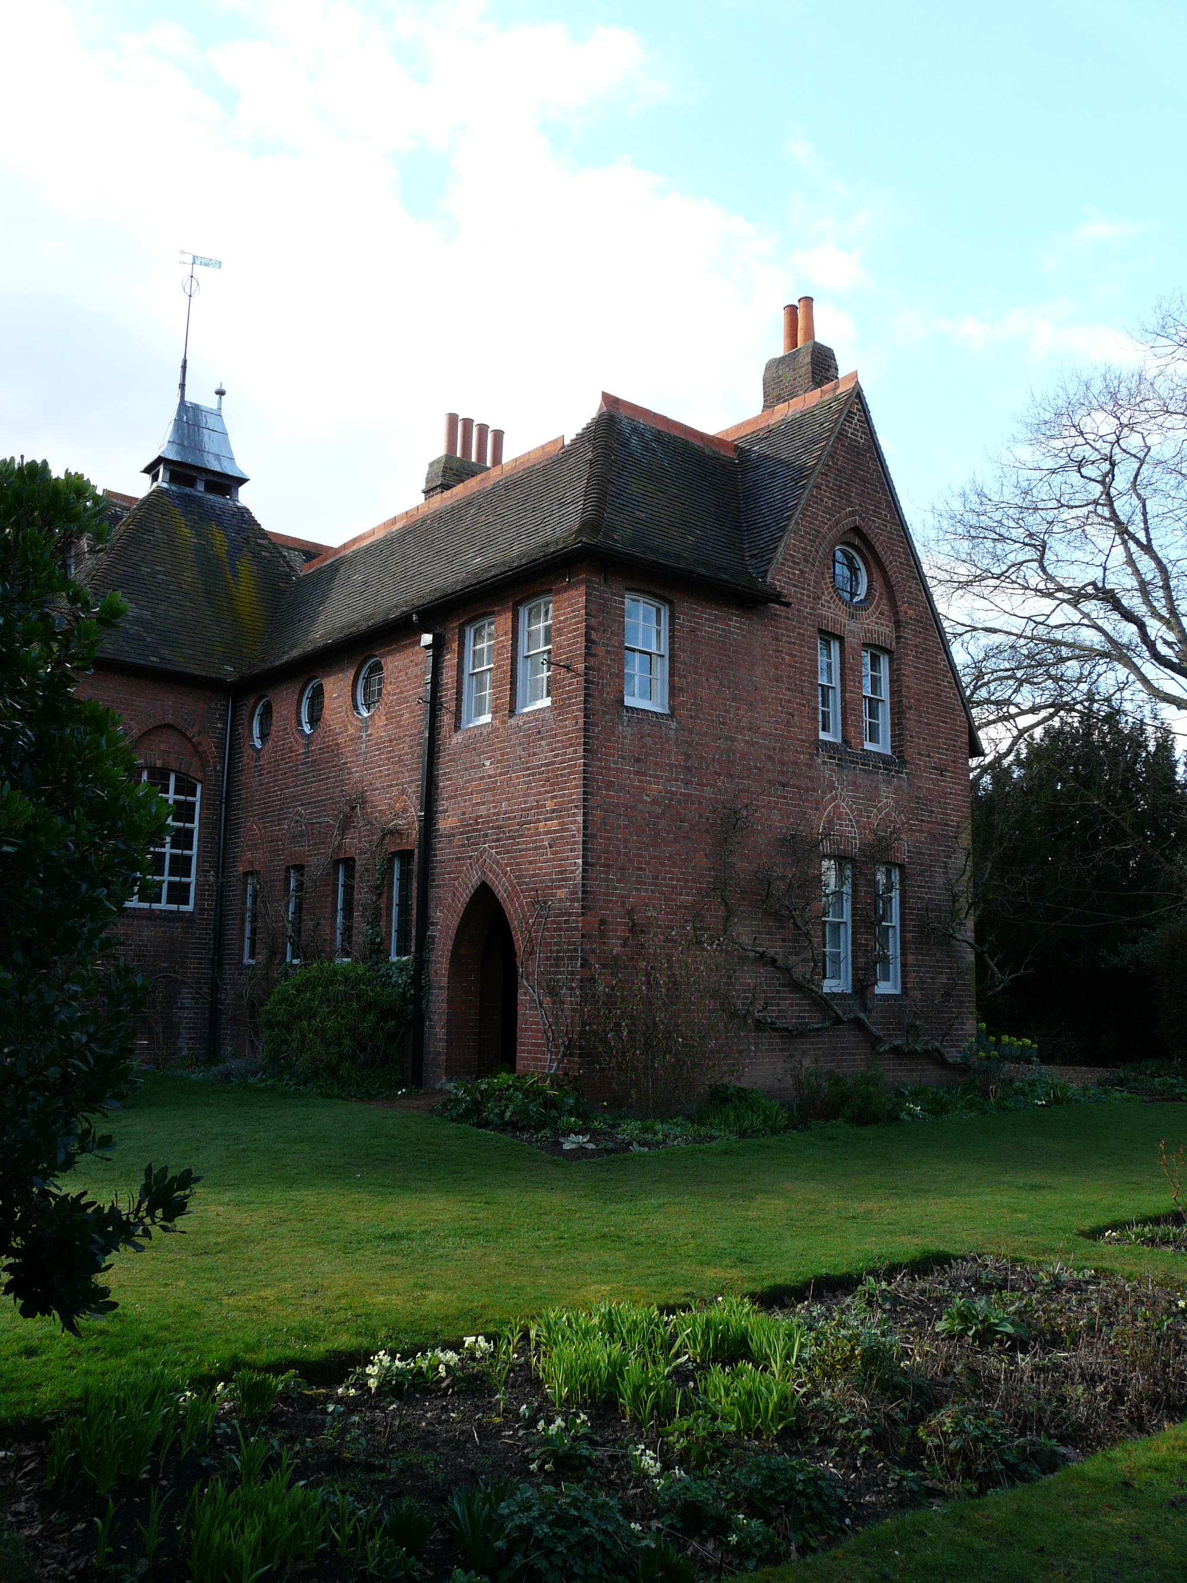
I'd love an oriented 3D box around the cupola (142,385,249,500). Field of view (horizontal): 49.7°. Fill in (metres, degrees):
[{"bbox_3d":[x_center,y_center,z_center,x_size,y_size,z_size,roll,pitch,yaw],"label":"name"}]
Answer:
[{"bbox_3d":[-7.262,-6.465,23.502,1.640,2.250,0.970,8,-12,-39],"label":"cupola"}]

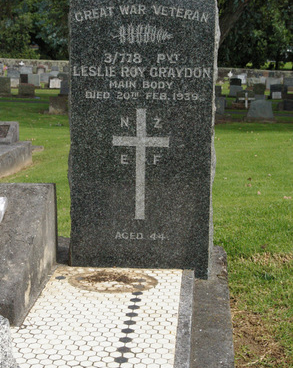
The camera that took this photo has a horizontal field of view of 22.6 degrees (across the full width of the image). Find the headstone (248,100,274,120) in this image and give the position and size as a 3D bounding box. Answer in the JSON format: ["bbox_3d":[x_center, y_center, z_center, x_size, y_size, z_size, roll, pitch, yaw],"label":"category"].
[{"bbox_3d":[2.488,-1.593,16.000,0.590,0.430,0.200,2,9,5],"label":"headstone"}]

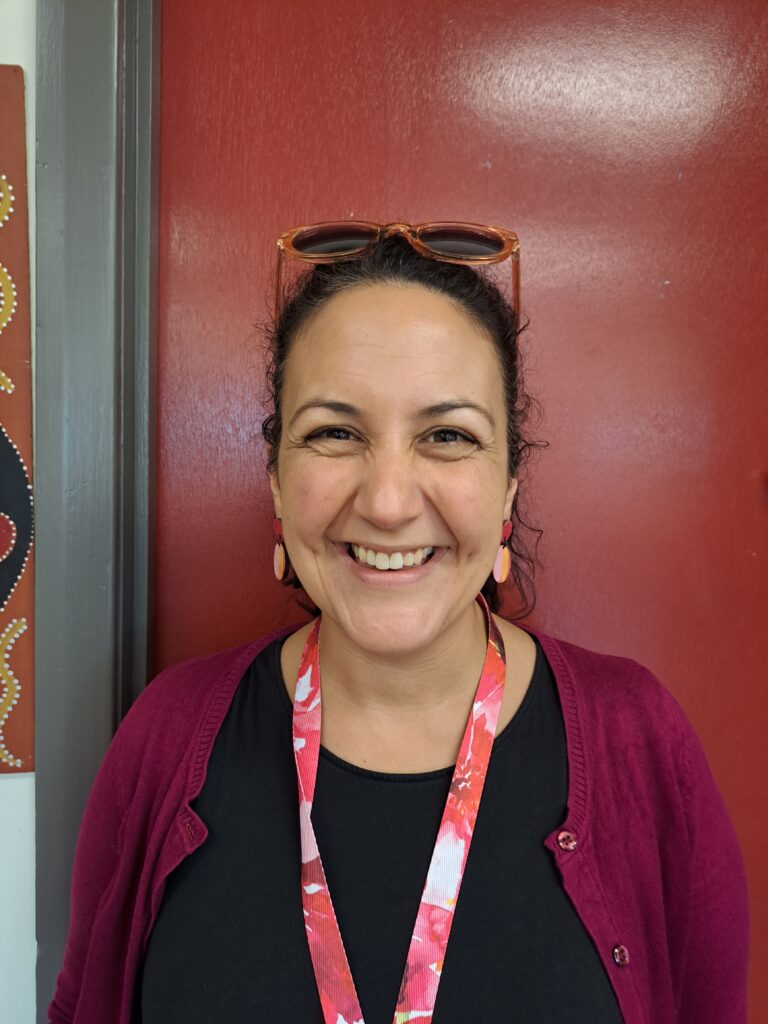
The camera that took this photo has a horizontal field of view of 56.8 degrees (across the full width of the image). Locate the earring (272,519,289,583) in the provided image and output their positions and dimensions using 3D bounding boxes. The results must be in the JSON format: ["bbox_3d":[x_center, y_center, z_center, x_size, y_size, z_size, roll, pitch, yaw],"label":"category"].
[{"bbox_3d":[-0.070,0.026,0.480,0.013,0.043,0.005,2,2,43],"label":"earring"}]

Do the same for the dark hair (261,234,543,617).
[{"bbox_3d":[0.009,-0.050,0.510,0.190,0.262,0.205,1,2,0],"label":"dark hair"}]

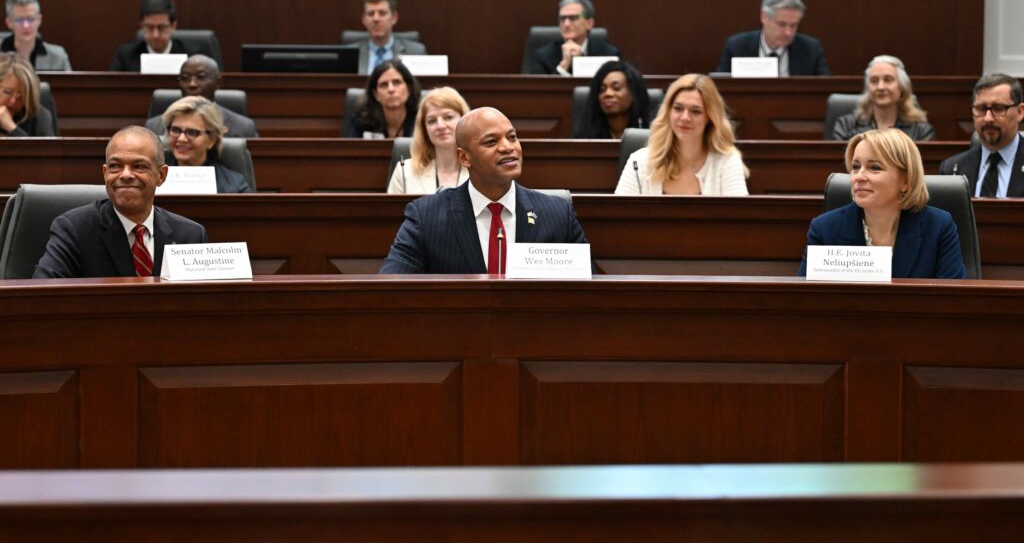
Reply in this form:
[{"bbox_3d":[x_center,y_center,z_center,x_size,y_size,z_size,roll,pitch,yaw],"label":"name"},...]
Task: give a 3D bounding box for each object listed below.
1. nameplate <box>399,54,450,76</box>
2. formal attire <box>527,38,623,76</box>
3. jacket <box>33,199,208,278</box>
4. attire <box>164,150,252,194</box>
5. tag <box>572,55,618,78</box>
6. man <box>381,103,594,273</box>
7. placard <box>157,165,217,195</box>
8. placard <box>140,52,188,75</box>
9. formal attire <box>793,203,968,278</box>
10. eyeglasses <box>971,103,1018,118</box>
[{"bbox_3d":[-0.415,-0.958,9.282,0.220,0.092,0.066,0,3,-8],"label":"nameplate"},{"bbox_3d":[0.322,-0.881,10.216,0.500,0.640,0.400,1,4,13],"label":"formal attire"},{"bbox_3d":[-1.112,0.123,5.712,0.520,0.650,0.360,-1,3,-23],"label":"jacket"},{"bbox_3d":[-1.177,-0.142,7.242,0.460,0.600,0.340,-1,3,-18],"label":"attire"},{"bbox_3d":[0.398,-0.962,9.400,0.218,0.088,0.080,0,4,-8],"label":"tag"},{"bbox_3d":[-0.074,0.195,5.649,0.610,1.320,0.780,0,4,-6],"label":"man"},{"bbox_3d":[-1.114,-0.309,6.732,0.220,0.092,0.066,-1,3,-19],"label":"placard"},{"bbox_3d":[-1.632,-0.973,9.353,0.220,0.092,0.066,0,3,-13],"label":"placard"},{"bbox_3d":[1.075,0.084,5.741,0.500,0.560,0.380,1,4,16],"label":"formal attire"},{"bbox_3d":[1.694,-0.565,6.920,0.143,0.046,0.140,3,11,34],"label":"eyeglasses"}]

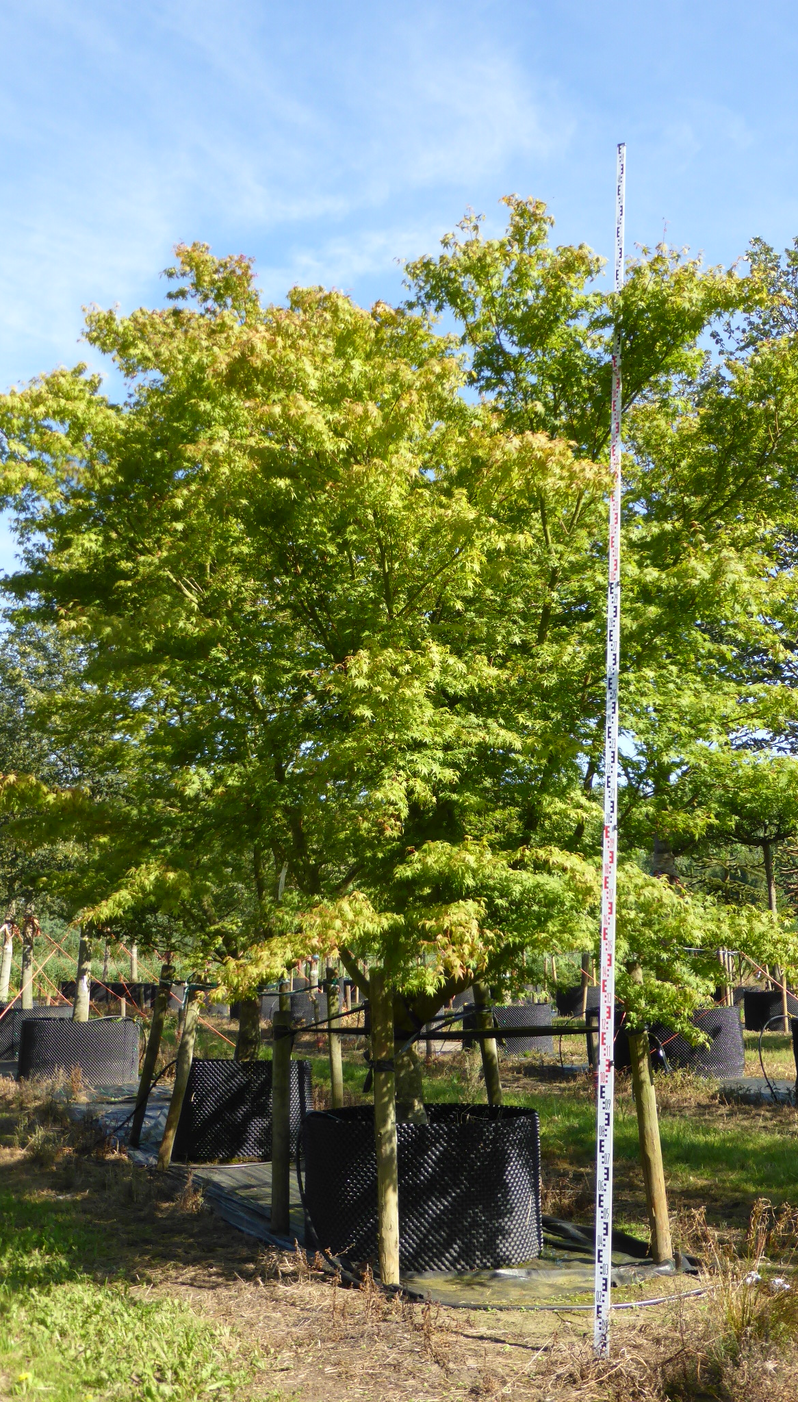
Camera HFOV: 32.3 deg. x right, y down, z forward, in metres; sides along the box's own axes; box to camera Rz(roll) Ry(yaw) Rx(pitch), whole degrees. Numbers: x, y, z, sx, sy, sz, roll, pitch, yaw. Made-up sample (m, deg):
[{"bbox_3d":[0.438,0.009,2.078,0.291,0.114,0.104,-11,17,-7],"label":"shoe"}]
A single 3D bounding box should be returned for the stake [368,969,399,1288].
[{"bbox_3d":[-0.063,1.970,6.420,0.105,1.416,0.100,-1,-10,0],"label":"stake"}]

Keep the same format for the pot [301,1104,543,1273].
[{"bbox_3d":[0.126,2.480,7.173,1.210,0.690,1.140,0,-10,0],"label":"pot"}]

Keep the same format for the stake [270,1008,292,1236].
[{"bbox_3d":[-0.638,2.272,7.467,0.100,1.184,0.100,0,-10,0],"label":"stake"}]

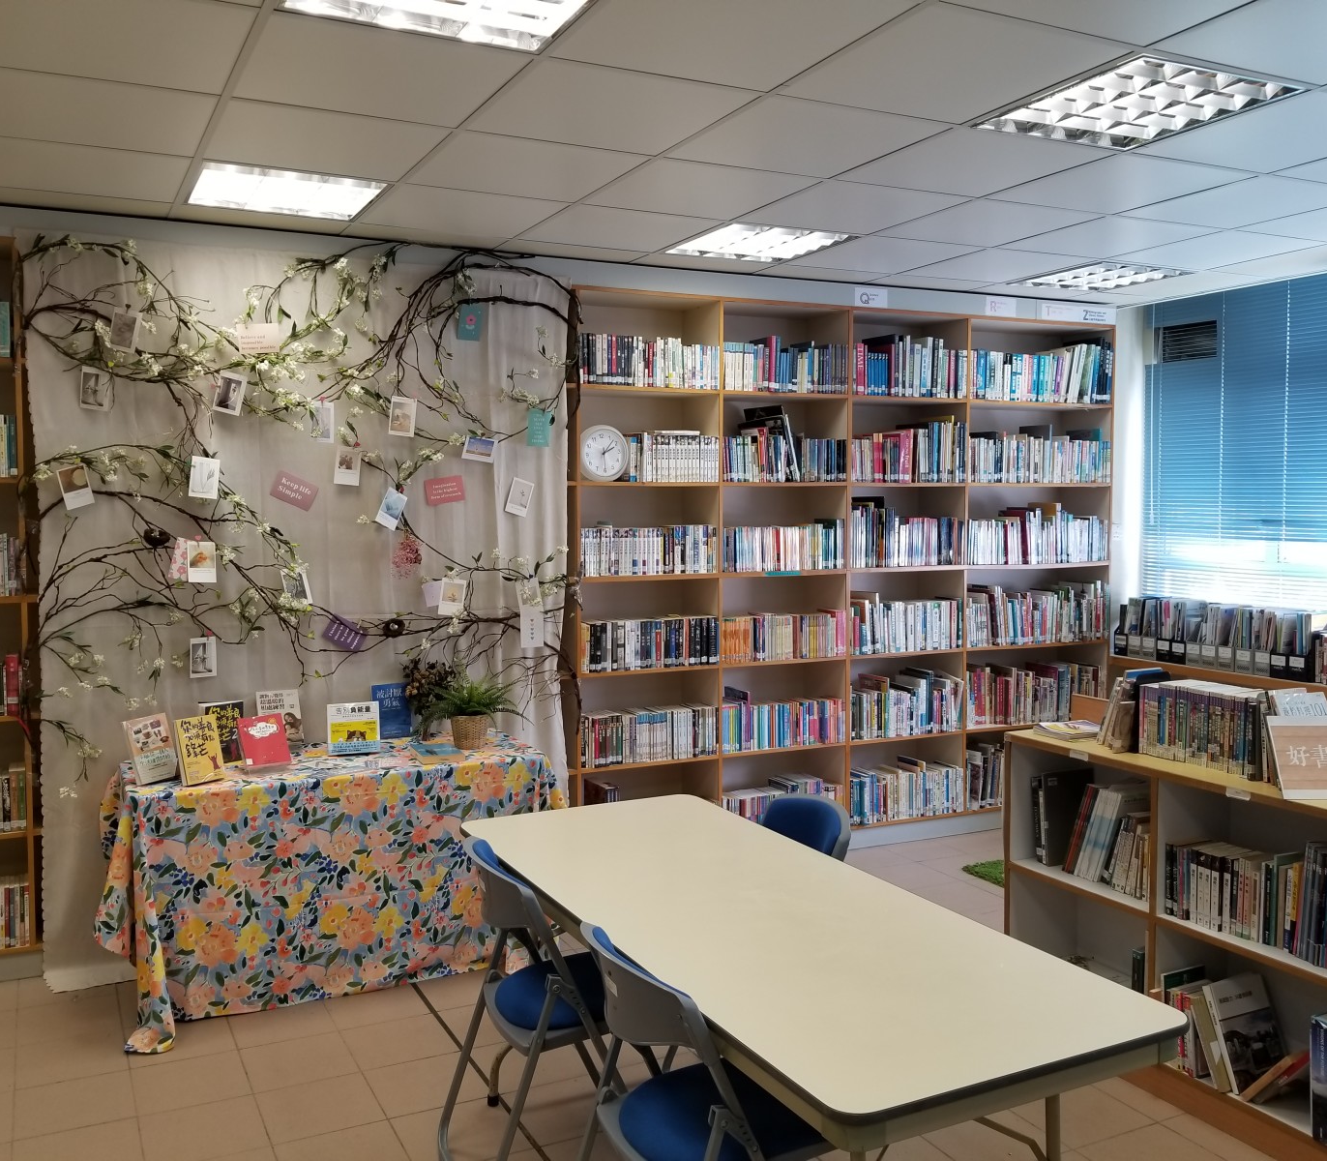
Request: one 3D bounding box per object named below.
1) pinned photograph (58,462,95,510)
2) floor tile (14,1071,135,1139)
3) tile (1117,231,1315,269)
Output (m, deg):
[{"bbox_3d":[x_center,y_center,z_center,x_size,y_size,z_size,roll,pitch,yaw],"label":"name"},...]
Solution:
[{"bbox_3d":[-2.026,-0.321,4.018,0.096,0.137,0.006,-14,10,-25],"label":"pinned photograph"},{"bbox_3d":[-1.648,1.473,3.252,0.303,0.010,0.303,-3,5,-26],"label":"floor tile"},{"bbox_3d":[2.280,-1.367,4.817,0.595,0.016,0.595,-3,5,-26],"label":"tile"}]

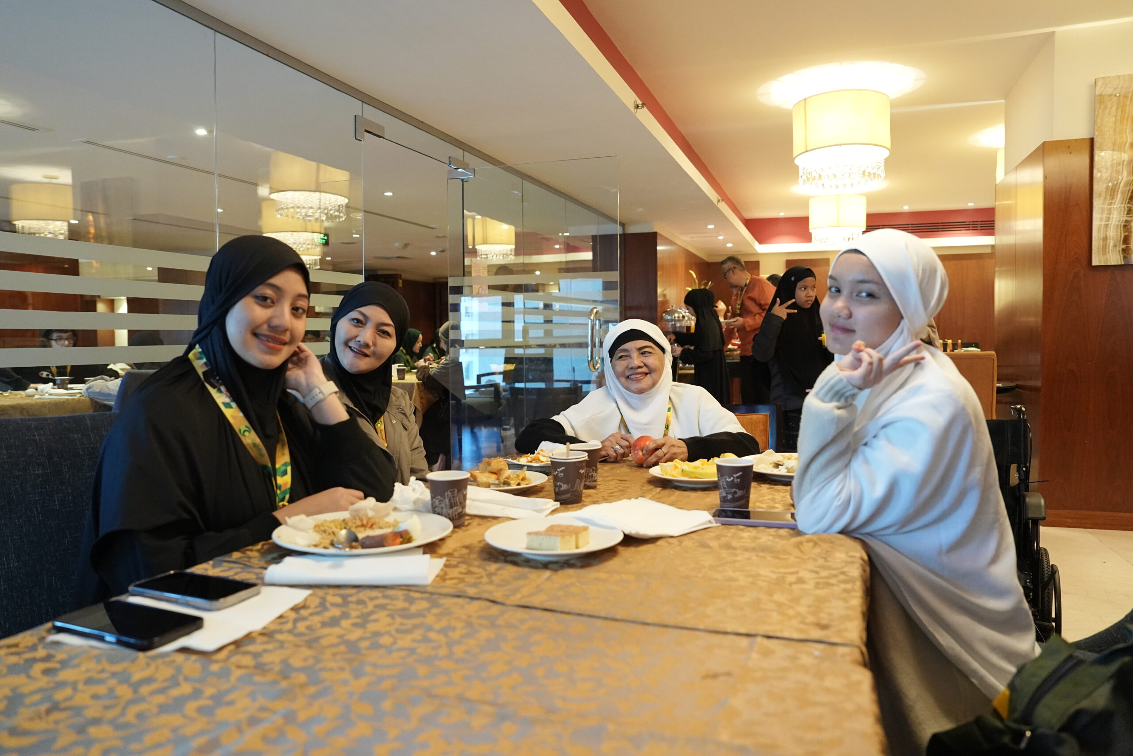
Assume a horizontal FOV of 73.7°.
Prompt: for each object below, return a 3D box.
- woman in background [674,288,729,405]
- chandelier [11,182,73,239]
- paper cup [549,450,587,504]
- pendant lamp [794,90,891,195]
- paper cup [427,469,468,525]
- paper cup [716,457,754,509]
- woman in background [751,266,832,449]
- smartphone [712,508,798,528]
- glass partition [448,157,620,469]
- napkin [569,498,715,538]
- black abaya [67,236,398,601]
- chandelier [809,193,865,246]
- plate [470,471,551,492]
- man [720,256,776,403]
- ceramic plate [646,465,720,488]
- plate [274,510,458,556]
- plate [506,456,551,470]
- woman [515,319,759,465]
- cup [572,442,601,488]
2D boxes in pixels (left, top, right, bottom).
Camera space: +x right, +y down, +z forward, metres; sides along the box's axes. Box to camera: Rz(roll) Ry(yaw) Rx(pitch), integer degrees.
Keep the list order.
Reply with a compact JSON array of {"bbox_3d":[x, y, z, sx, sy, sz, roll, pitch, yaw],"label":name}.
[{"bbox_3d":[0.989,0.044,5.500,0.470,1.390,0.420,0,3,12],"label":"woman in background"},{"bbox_3d":[-5.106,-1.657,7.504,0.640,0.520,0.640,-1,3,0],"label":"chandelier"},{"bbox_3d":[0.005,0.204,1.520,0.079,0.093,0.079,-1,3,0],"label":"paper cup"},{"bbox_3d":[1.793,-1.520,4.941,0.620,0.541,0.620,0,3,19],"label":"pendant lamp"},{"bbox_3d":[-0.208,0.213,1.335,0.072,0.086,0.072,-1,3,0],"label":"paper cup"},{"bbox_3d":[0.324,0.204,1.450,0.079,0.091,0.079,0,3,19],"label":"paper cup"},{"bbox_3d":[1.307,0.076,4.400,0.480,1.450,0.360,-2,3,-12],"label":"woman in background"},{"bbox_3d":[0.340,0.251,1.334,0.160,0.009,0.077,0,3,18],"label":"smartphone"},{"bbox_3d":[-0.192,-0.174,4.200,1.016,2.033,0.020,0,3,19],"label":"glass partition"},{"bbox_3d":[0.137,0.244,1.363,0.210,0.025,0.220,-3,4,-37],"label":"napkin"},{"bbox_3d":[-0.526,0.387,1.280,0.660,1.250,0.600,2,4,37],"label":"black abaya"},{"bbox_3d":[3.056,-1.750,8.500,0.620,0.501,0.620,0,3,19],"label":"chandelier"},{"bbox_3d":[-0.156,0.232,1.646,0.220,0.025,0.220,-1,3,0],"label":"plate"},{"bbox_3d":[1.417,-0.108,5.800,0.460,1.650,0.500,-3,4,-30],"label":"man"},{"bbox_3d":[0.297,0.223,1.719,0.220,0.025,0.220,-1,3,0],"label":"ceramic plate"},{"bbox_3d":[-0.320,0.253,1.204,0.280,0.028,0.280,-1,3,0],"label":"plate"},{"bbox_3d":[-0.049,0.210,1.859,0.205,0.026,0.205,-1,3,0],"label":"plate"},{"bbox_3d":[0.190,0.391,2.170,0.630,1.120,0.680,0,3,12],"label":"woman"},{"bbox_3d":[0.041,0.192,1.629,0.072,0.086,0.072,-1,3,0],"label":"cup"}]

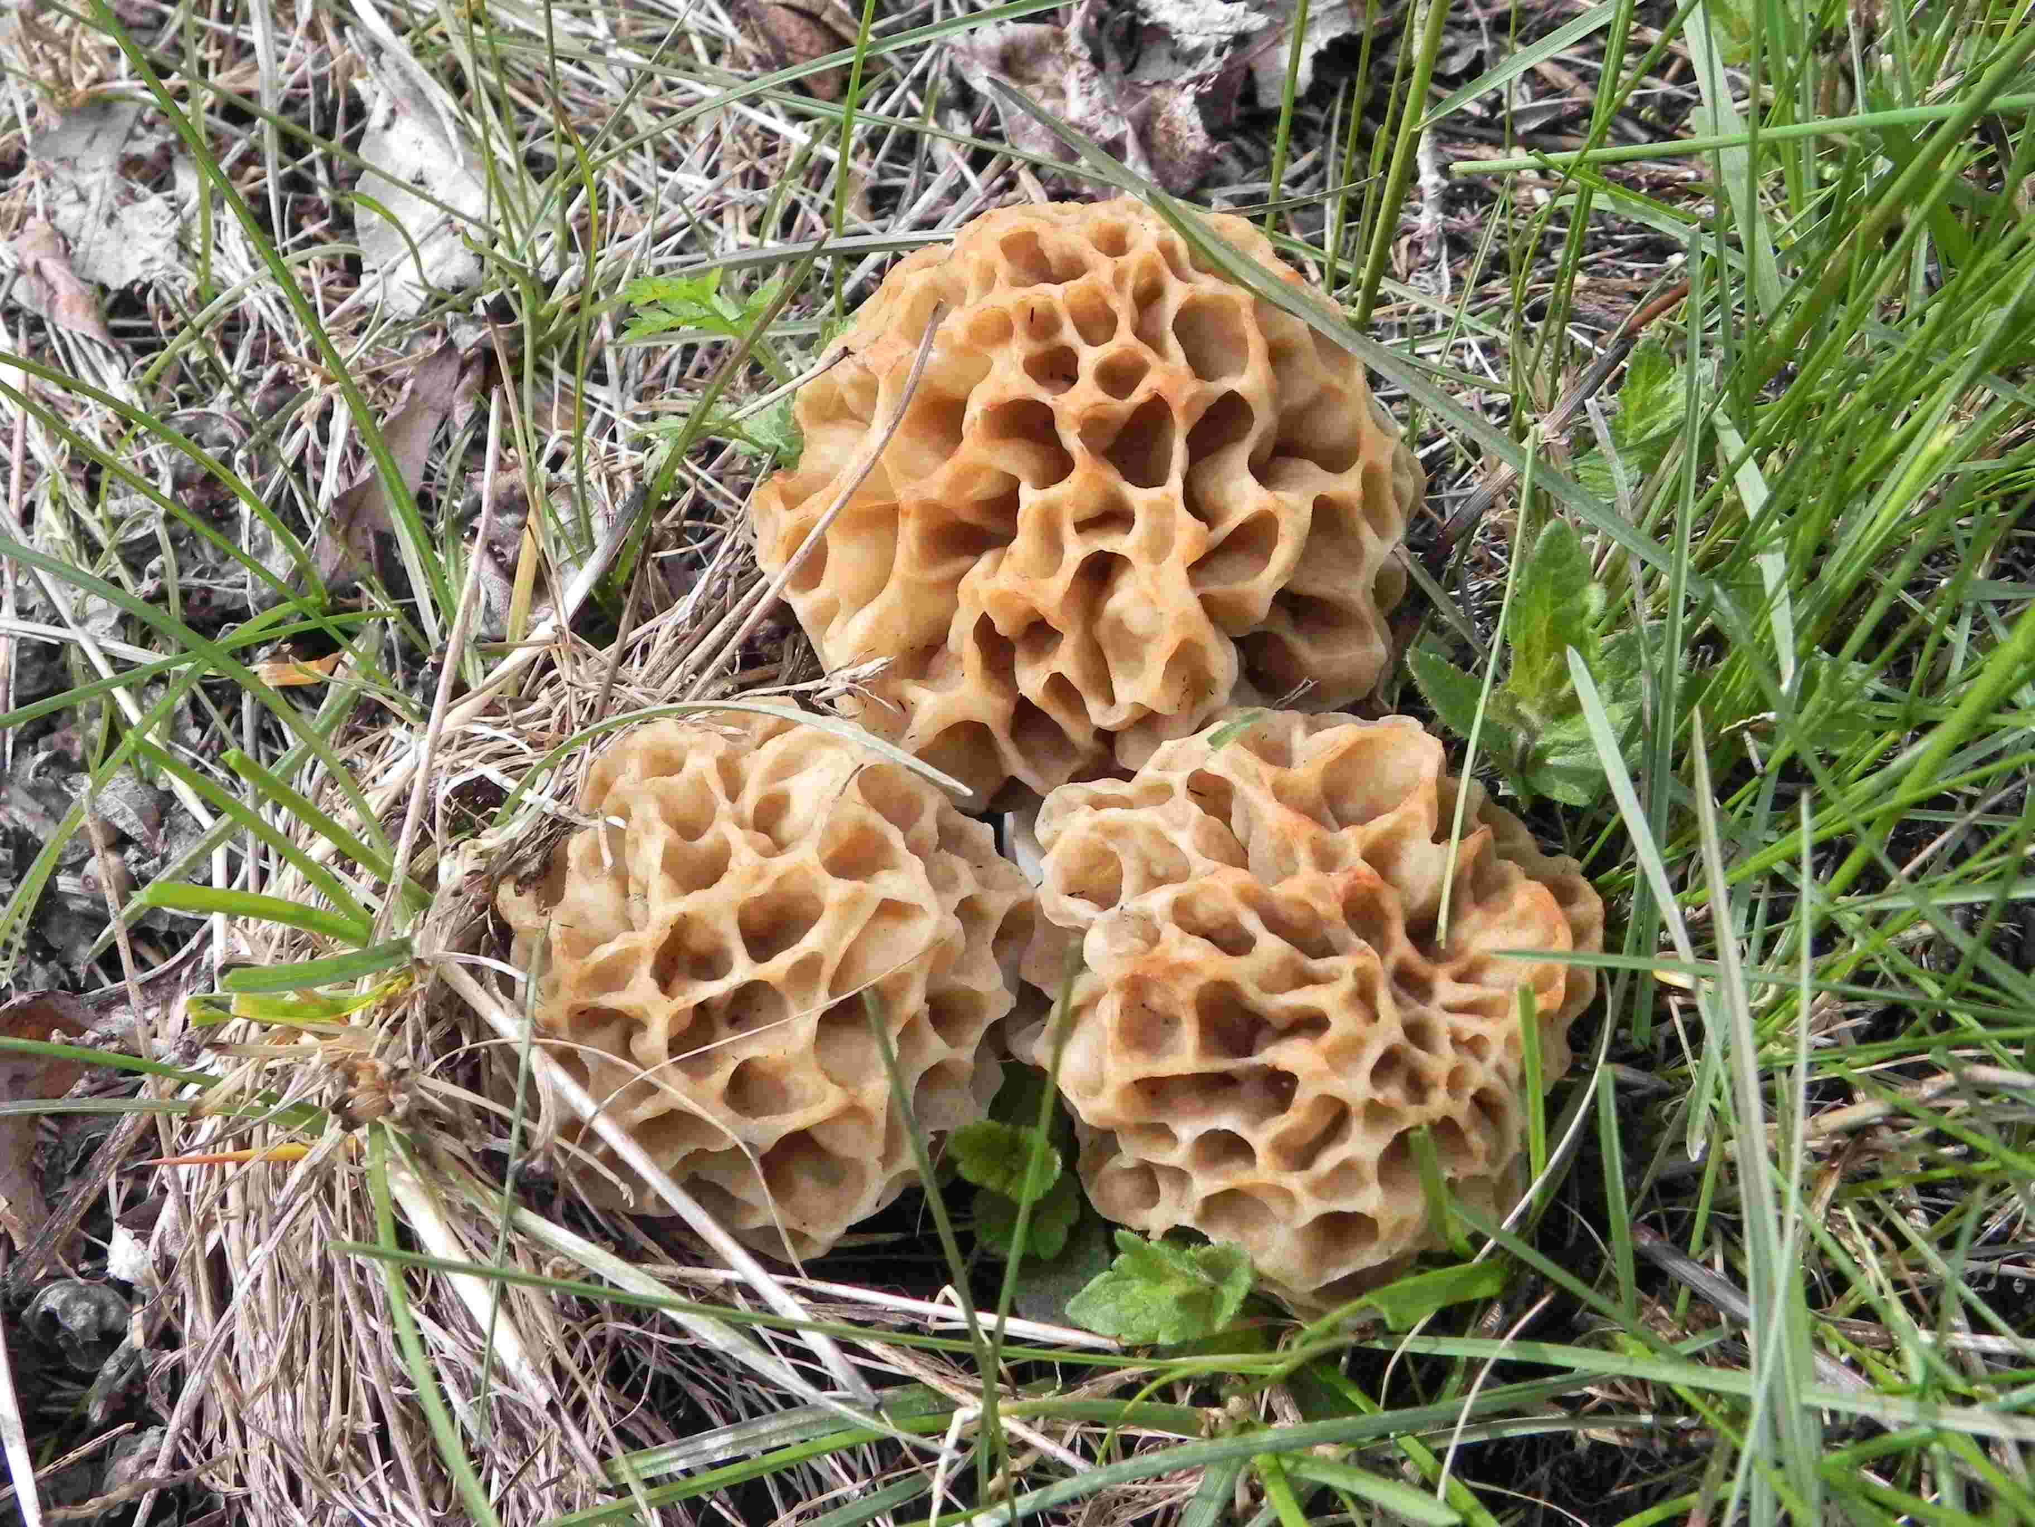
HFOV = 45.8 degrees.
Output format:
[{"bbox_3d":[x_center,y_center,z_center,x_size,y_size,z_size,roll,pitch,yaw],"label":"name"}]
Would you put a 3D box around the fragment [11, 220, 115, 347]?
[{"bbox_3d":[-0.196,-0.098,0.495,0.018,0.010,0.035,-25,59,-17],"label":"fragment"}]

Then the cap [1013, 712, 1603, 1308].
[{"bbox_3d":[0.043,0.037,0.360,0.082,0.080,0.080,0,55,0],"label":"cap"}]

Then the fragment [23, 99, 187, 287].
[{"bbox_3d":[-0.193,-0.121,0.510,0.034,0.010,0.052,0,55,0],"label":"fragment"}]

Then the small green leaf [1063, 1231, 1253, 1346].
[{"bbox_3d":[0.021,0.077,0.355,0.026,0.012,0.019,0,55,0],"label":"small green leaf"}]

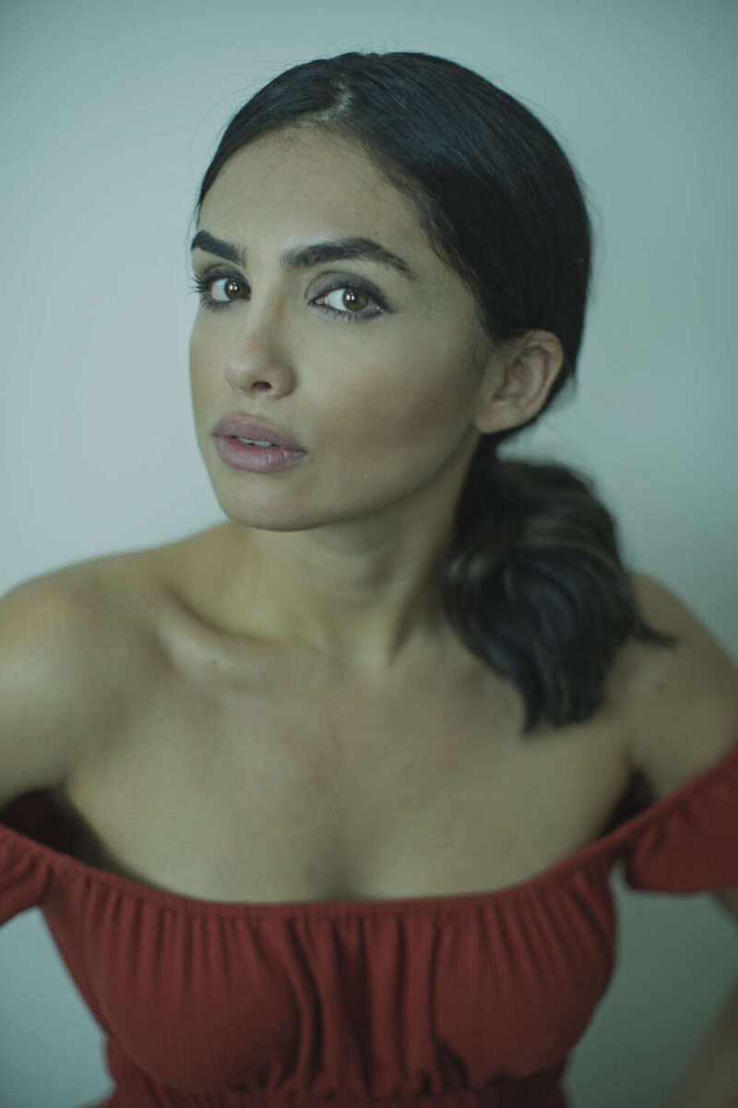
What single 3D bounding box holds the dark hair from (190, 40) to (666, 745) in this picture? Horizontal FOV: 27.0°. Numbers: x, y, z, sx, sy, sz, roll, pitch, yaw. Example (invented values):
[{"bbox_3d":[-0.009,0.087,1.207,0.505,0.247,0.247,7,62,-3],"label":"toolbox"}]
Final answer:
[{"bbox_3d":[0.031,-0.081,0.800,0.195,0.355,0.220,0,0,31],"label":"dark hair"}]

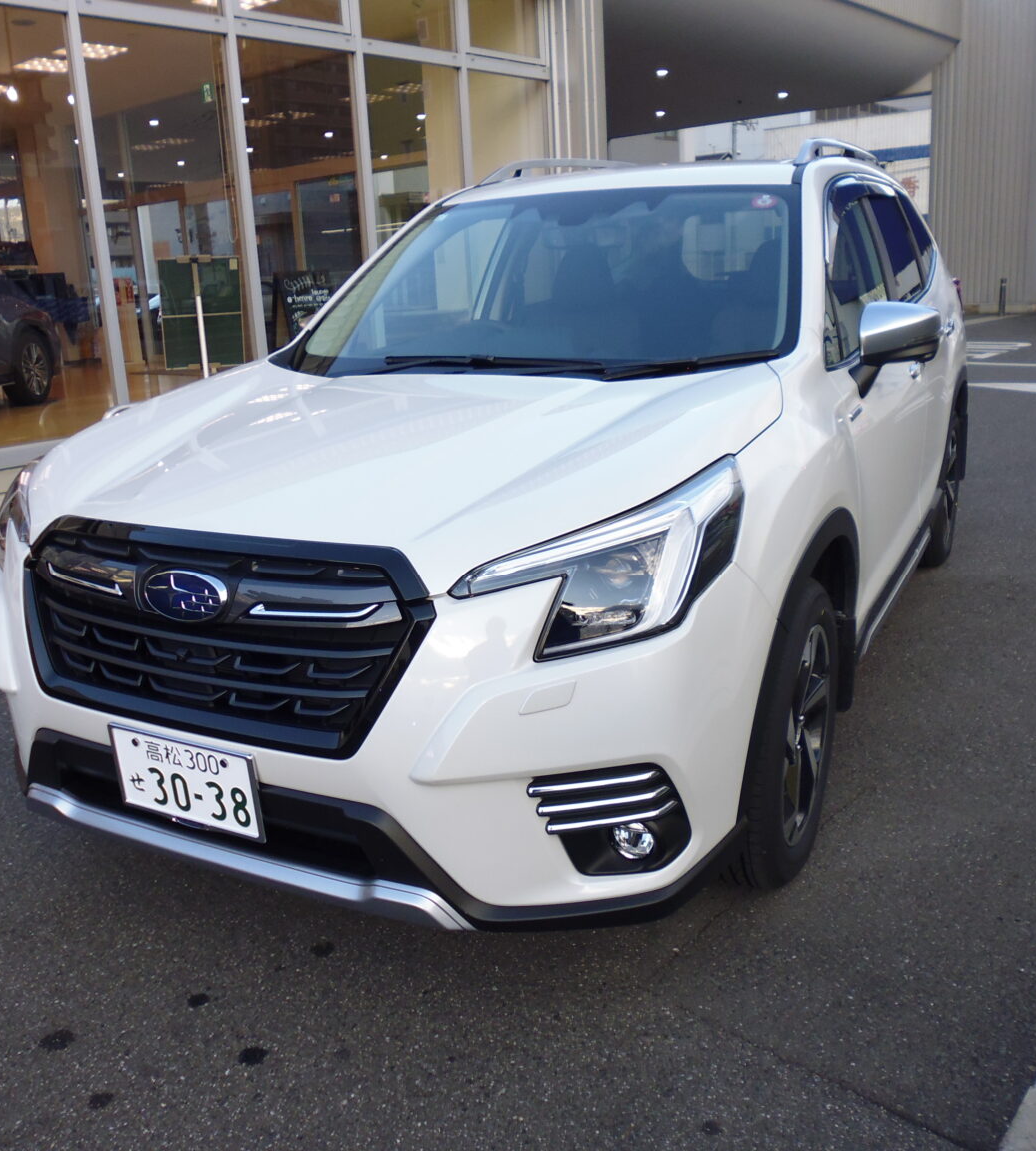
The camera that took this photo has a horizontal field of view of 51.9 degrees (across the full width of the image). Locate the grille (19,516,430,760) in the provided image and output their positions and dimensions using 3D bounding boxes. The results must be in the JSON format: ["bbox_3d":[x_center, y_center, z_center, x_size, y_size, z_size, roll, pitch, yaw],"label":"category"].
[{"bbox_3d":[-0.574,0.093,1.914,0.970,0.355,0.140,6,19,27],"label":"grille"}]

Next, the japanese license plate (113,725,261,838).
[{"bbox_3d":[-0.592,0.367,1.889,0.332,0.168,0.020,6,19,27],"label":"japanese license plate"}]

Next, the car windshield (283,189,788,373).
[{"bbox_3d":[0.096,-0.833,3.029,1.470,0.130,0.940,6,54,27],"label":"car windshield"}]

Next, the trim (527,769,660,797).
[{"bbox_3d":[0.129,0.339,1.744,0.229,0.016,0.028,-6,17,-12],"label":"trim"}]

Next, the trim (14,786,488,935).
[{"bbox_3d":[-0.564,0.499,1.973,1.090,0.103,0.115,6,19,27],"label":"trim"}]

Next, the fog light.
[{"bbox_3d":[0.197,0.449,1.802,0.077,0.077,0.050,3,18,19],"label":"fog light"}]

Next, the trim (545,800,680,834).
[{"bbox_3d":[0.160,0.399,1.762,0.235,0.016,0.028,-7,17,-13],"label":"trim"}]

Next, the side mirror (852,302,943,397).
[{"bbox_3d":[0.953,-0.566,2.692,0.210,0.250,0.190,6,19,27],"label":"side mirror"}]

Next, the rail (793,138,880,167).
[{"bbox_3d":[1.181,-1.472,3.782,0.070,0.105,1.630,6,19,27],"label":"rail"}]

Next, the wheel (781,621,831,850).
[{"bbox_3d":[0.538,0.339,2.365,0.200,0.490,0.490,6,19,27],"label":"wheel"}]

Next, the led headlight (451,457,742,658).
[{"bbox_3d":[0.145,-0.045,1.793,0.355,0.260,0.480,6,19,27],"label":"led headlight"}]

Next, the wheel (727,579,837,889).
[{"bbox_3d":[0.536,0.335,2.365,0.225,0.705,0.704,6,19,27],"label":"wheel"}]

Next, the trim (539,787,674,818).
[{"bbox_3d":[0.144,0.370,1.754,0.233,0.016,0.026,-6,17,-12],"label":"trim"}]

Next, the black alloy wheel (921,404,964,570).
[{"bbox_3d":[1.786,-0.397,4.683,0.230,0.700,0.700,6,19,27],"label":"black alloy wheel"}]

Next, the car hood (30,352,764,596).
[{"bbox_3d":[-0.318,-0.280,2.290,1.580,0.285,1.080,6,19,27],"label":"car hood"}]

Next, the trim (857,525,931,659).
[{"bbox_3d":[1.268,0.035,3.538,0.045,0.050,1.580,6,19,27],"label":"trim"}]

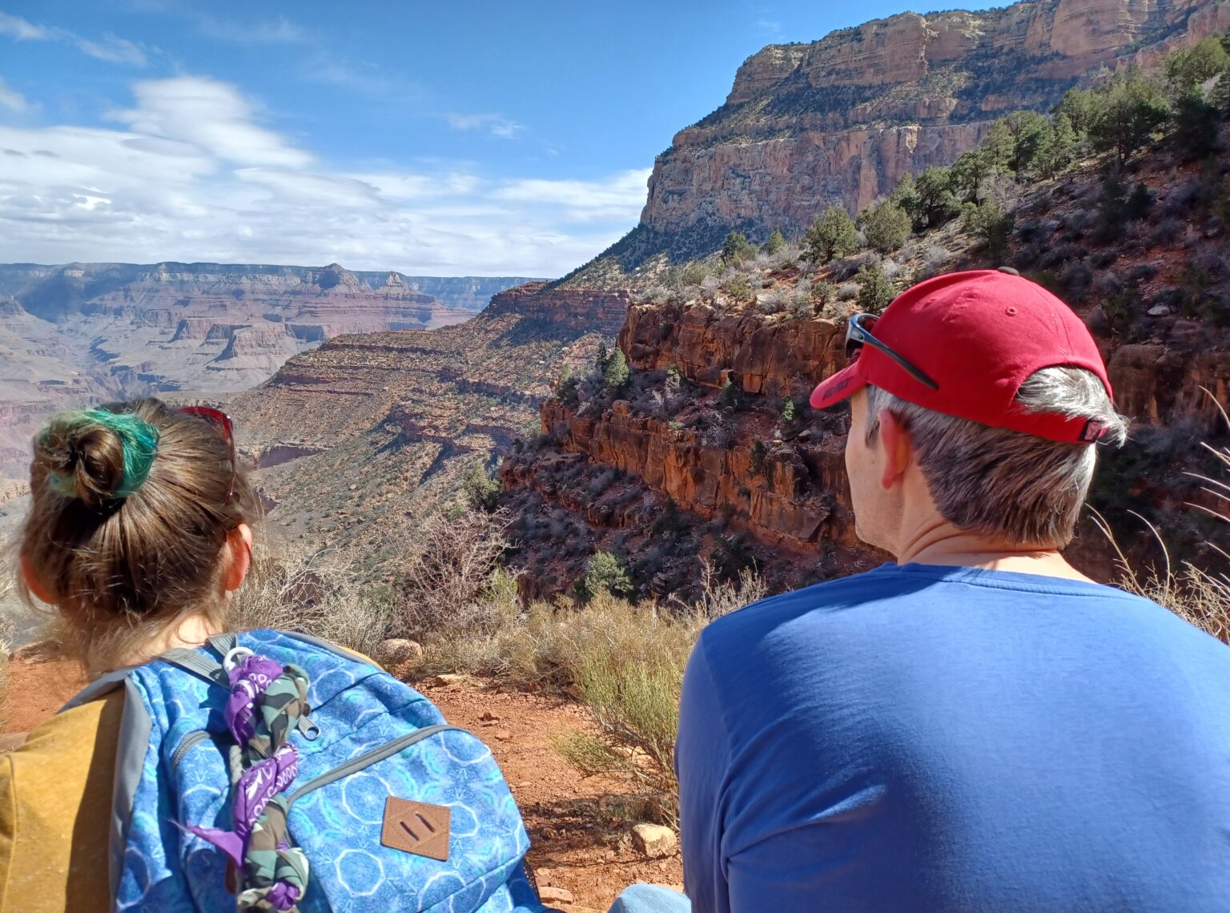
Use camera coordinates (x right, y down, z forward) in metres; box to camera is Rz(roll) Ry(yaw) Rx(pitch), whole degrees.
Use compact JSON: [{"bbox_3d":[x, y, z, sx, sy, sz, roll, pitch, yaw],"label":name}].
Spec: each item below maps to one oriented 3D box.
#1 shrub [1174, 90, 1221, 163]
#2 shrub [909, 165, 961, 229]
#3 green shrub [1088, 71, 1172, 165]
[{"bbox_3d":[25.550,-14.490,39.000,1.910,2.920,1.850,5,9,32],"label":"shrub"},{"bbox_3d":[16.600,-13.390,46.000,2.530,3.110,2.450,3,8,19],"label":"shrub"},{"bbox_3d":[23.770,-15.610,41.000,3.340,4.130,3.240,4,9,29],"label":"green shrub"}]

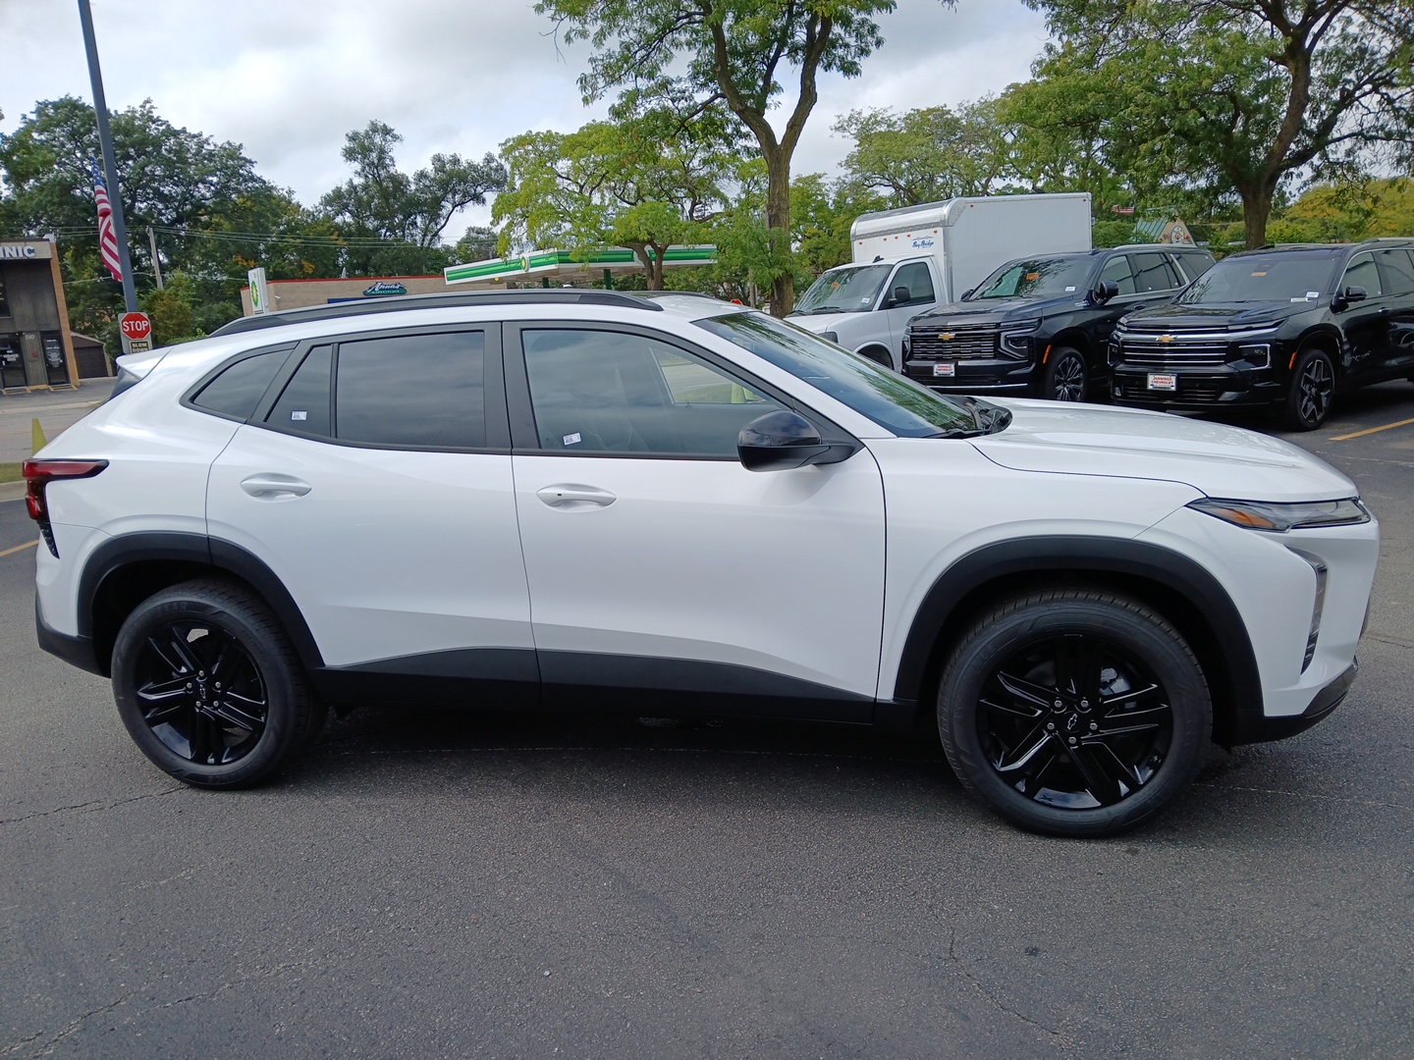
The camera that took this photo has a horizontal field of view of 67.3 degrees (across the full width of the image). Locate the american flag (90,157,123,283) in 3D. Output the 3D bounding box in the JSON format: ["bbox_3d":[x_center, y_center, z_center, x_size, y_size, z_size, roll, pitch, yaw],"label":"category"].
[{"bbox_3d":[-9.237,-4.785,16.400,0.480,1.900,0.350,-9,12,-27],"label":"american flag"}]

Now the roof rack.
[{"bbox_3d":[-0.909,-0.696,3.379,1.600,0.095,0.085,0,11,13],"label":"roof rack"}]

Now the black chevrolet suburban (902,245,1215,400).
[{"bbox_3d":[4.922,-2.695,14.114,5.350,1.920,2.090,-12,14,-37],"label":"black chevrolet suburban"}]

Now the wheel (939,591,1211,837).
[{"bbox_3d":[1.004,0.491,2.930,0.700,0.700,0.230,1,12,17],"label":"wheel"}]

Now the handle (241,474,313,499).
[{"bbox_3d":[-1.321,-0.131,3.254,0.241,0.079,0.055,0,11,13],"label":"handle"}]

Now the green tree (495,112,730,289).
[{"bbox_3d":[-3.101,-10.027,37.288,8.351,8.785,7.934,-4,11,-4],"label":"green tree"}]

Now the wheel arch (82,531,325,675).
[{"bbox_3d":[-1.640,0.223,3.452,0.910,0.475,0.160,0,11,13],"label":"wheel arch"}]

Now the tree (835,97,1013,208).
[{"bbox_3d":[7.532,-10.261,35.758,7.000,8.100,7.000,-3,11,0],"label":"tree"}]

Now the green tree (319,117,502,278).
[{"bbox_3d":[-22.121,-22.777,82.912,15.000,17.000,15.000,-3,11,0],"label":"green tree"}]

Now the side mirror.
[{"bbox_3d":[0.227,-0.243,2.824,0.270,0.168,0.240,0,11,13],"label":"side mirror"}]

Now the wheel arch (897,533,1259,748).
[{"bbox_3d":[0.972,0.286,2.825,0.960,0.575,0.120,0,12,13],"label":"wheel arch"}]

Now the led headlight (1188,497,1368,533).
[{"bbox_3d":[1.523,-0.048,2.813,0.520,0.135,0.330,0,12,13],"label":"led headlight"}]

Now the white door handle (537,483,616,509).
[{"bbox_3d":[-0.373,-0.094,3.034,0.240,0.070,0.055,0,12,13],"label":"white door handle"}]

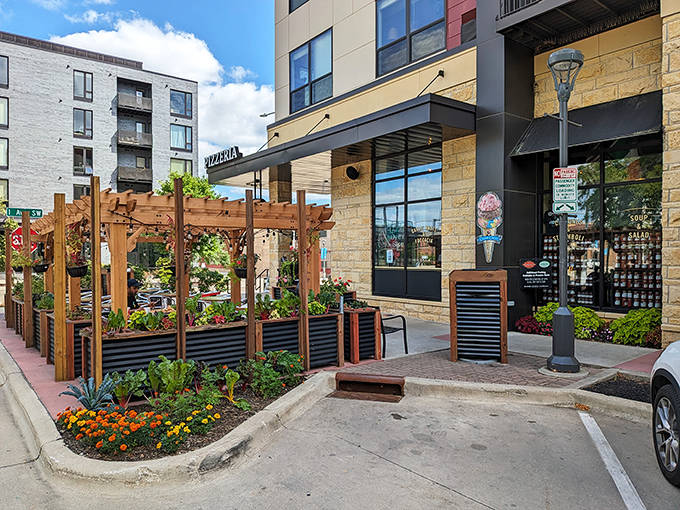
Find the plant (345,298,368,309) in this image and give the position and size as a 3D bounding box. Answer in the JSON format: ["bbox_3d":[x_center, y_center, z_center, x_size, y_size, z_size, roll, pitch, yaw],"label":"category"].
[{"bbox_3d":[0.254,0.746,7.250,0.370,0.160,0.320,0,1,2],"label":"plant"}]

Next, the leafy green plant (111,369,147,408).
[{"bbox_3d":[-2.172,1.368,4.830,0.350,0.400,0.340,-1,1,-24],"label":"leafy green plant"}]

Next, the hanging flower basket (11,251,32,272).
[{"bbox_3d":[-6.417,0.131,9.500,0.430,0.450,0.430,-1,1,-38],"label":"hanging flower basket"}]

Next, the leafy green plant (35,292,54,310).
[{"bbox_3d":[-4.949,0.784,7.950,0.370,0.320,0.360,0,0,-32],"label":"leafy green plant"}]

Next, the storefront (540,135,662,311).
[{"bbox_3d":[4.819,-0.561,8.772,0.200,3.200,2.300,-1,1,-38],"label":"storefront"}]

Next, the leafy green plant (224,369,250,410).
[{"bbox_3d":[-1.115,1.458,5.130,0.280,0.400,0.300,0,0,-12],"label":"leafy green plant"}]

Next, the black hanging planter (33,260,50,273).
[{"bbox_3d":[-6.078,0.234,9.600,0.330,0.240,0.330,-1,1,-32],"label":"black hanging planter"}]

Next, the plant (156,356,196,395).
[{"bbox_3d":[-1.750,1.296,5.030,0.420,0.430,0.380,0,1,-19],"label":"plant"}]

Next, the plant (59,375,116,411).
[{"bbox_3d":[-2.560,1.400,4.800,0.540,0.370,0.500,-1,1,-28],"label":"plant"}]

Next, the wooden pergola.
[{"bbox_3d":[-3.211,0.383,8.474,3.740,2.460,6.120,0,0,-40],"label":"wooden pergola"}]

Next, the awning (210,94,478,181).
[{"bbox_3d":[-0.846,-2.768,13.313,1.750,0.510,10.300,-1,1,-38],"label":"awning"}]

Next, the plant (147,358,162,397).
[{"bbox_3d":[-2.014,1.341,5.120,0.180,0.420,0.200,0,0,-22],"label":"plant"}]

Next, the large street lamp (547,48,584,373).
[{"bbox_3d":[2.989,-0.594,6.270,0.470,4.270,0.470,0,1,25],"label":"large street lamp"}]

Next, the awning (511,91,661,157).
[{"bbox_3d":[4.859,-2.621,9.247,1.000,1.000,2.780,0,0,-40],"label":"awning"}]

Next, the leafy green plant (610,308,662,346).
[{"bbox_3d":[5.225,1.221,8.274,0.700,0.620,0.820,0,0,-40],"label":"leafy green plant"}]

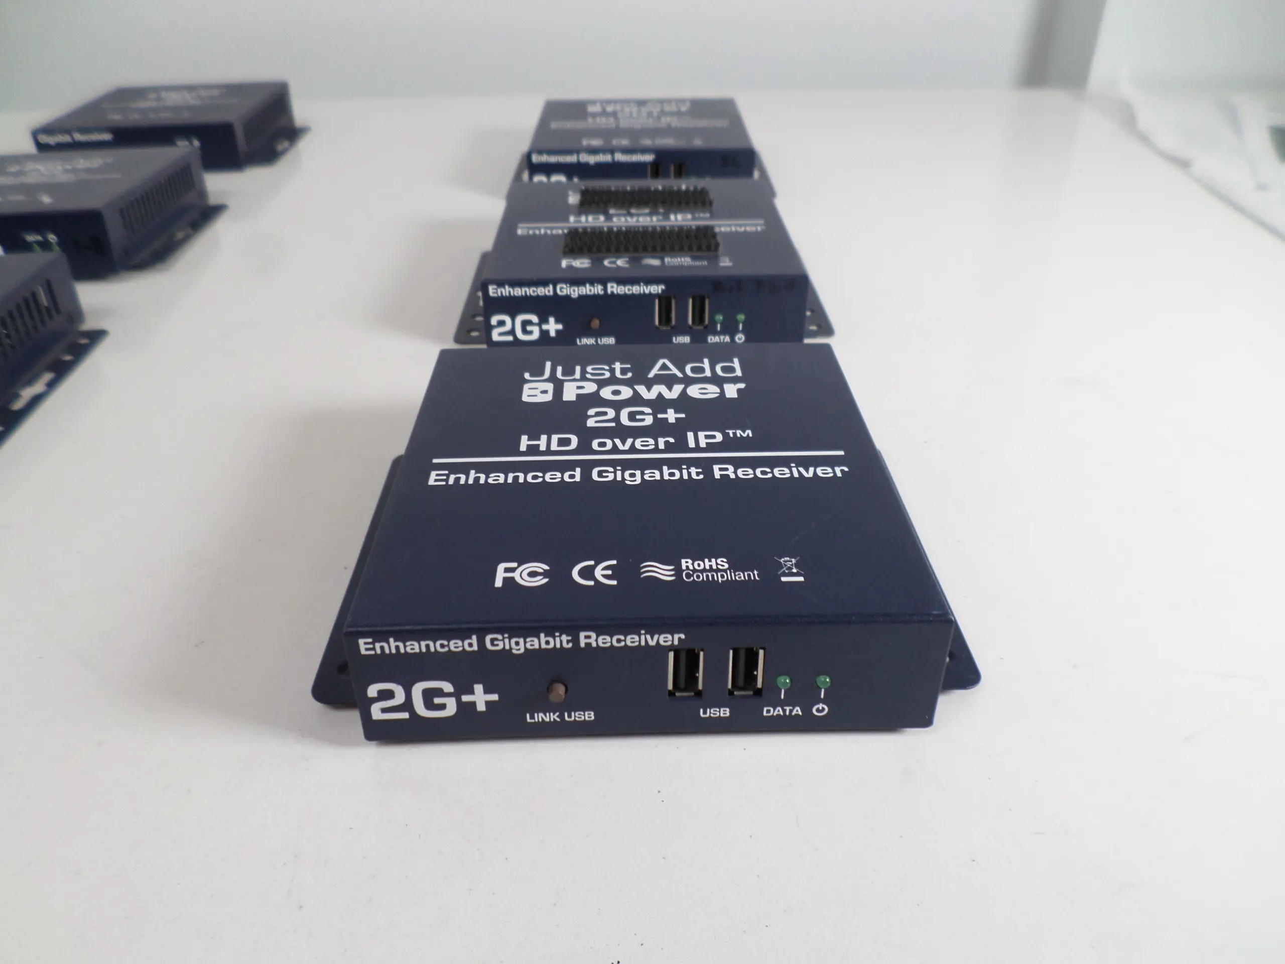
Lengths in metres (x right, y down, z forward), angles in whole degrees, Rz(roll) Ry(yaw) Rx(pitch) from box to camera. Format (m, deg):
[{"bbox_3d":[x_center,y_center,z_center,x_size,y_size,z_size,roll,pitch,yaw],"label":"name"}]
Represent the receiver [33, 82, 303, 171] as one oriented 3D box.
[{"bbox_3d":[-0.327,-0.248,0.652,0.142,0.033,0.135,-3,33,-3],"label":"receiver"}]

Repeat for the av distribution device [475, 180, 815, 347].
[{"bbox_3d":[0.000,-0.102,0.423,0.142,0.033,0.135,-1,33,-1],"label":"av distribution device"}]

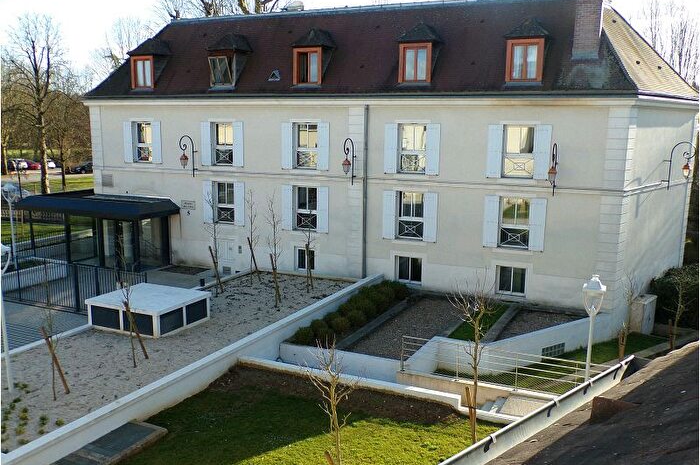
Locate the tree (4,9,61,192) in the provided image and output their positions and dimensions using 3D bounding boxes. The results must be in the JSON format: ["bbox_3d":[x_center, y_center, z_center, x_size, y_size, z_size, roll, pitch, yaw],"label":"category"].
[{"bbox_3d":[-30.391,-12.013,62.160,5.900,17.354,5.900,-4,10,-26],"label":"tree"}]

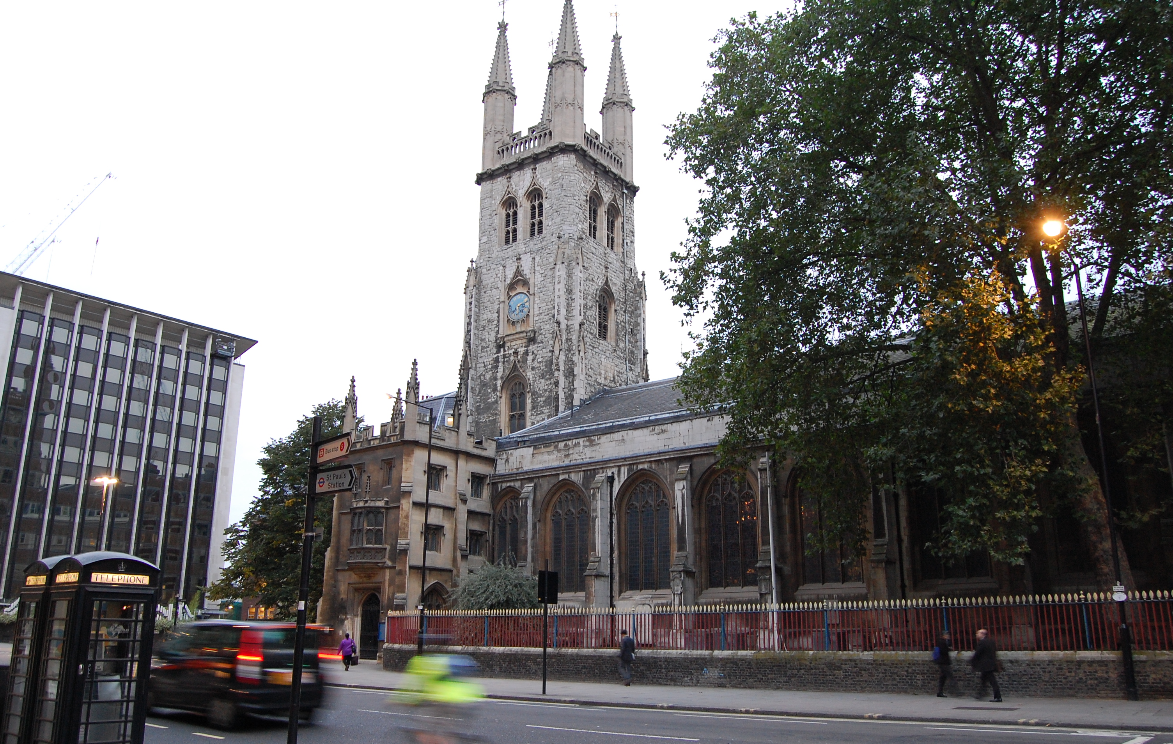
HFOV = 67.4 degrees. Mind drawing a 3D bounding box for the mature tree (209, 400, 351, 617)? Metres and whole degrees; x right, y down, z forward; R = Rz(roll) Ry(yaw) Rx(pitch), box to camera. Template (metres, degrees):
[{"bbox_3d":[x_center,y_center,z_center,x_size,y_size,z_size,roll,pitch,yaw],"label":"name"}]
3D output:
[{"bbox_3d":[-19.399,10.046,58.408,10.500,17.000,10.500,5,-17,-16],"label":"mature tree"}]

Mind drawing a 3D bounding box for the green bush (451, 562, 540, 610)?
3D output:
[{"bbox_3d":[-3.990,10.090,38.307,3.900,3.600,3.700,0,-16,0],"label":"green bush"}]

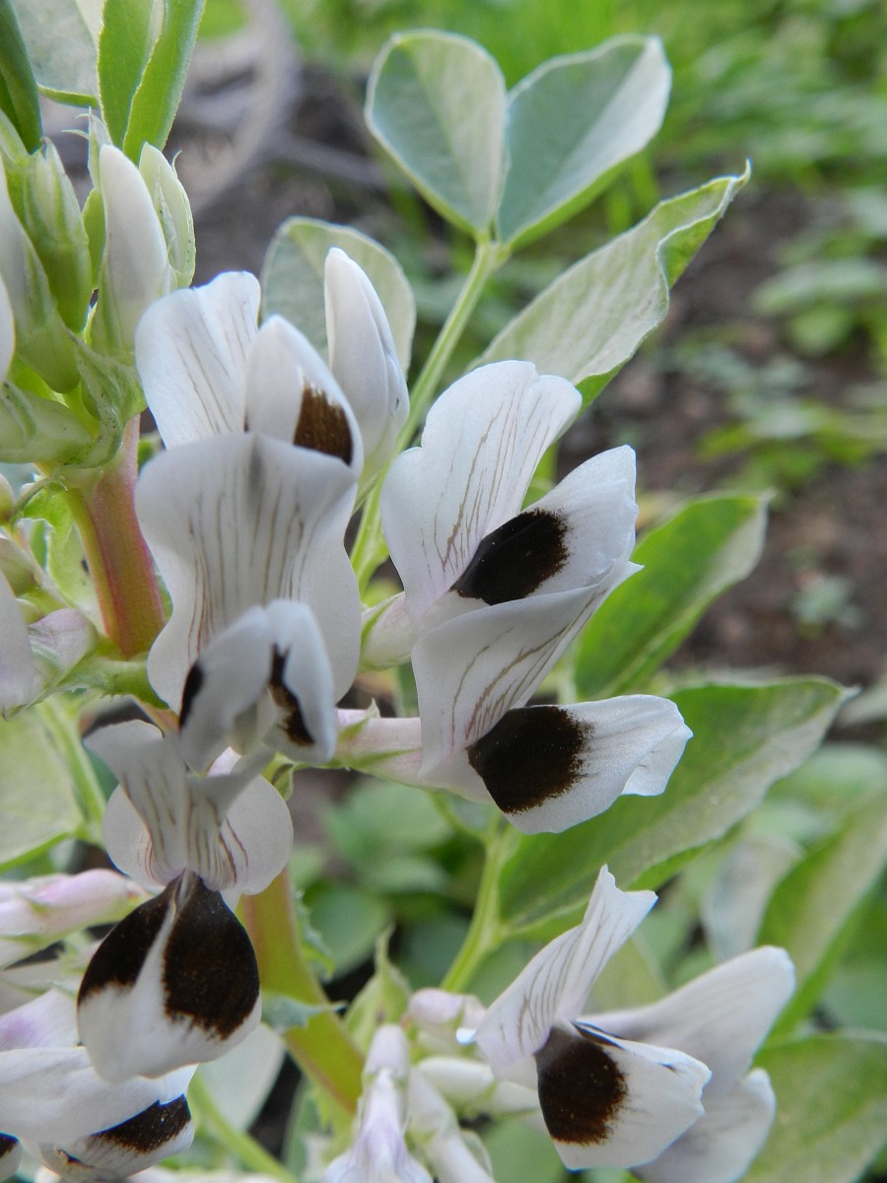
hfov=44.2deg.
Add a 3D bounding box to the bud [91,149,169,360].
[{"bbox_3d":[-0.040,-0.044,0.140,0.009,0.026,0.009,-9,6,-16],"label":"bud"}]

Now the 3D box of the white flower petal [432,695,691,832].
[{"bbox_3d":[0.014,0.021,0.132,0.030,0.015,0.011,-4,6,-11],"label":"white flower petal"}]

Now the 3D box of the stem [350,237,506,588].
[{"bbox_3d":[-0.003,-0.027,0.168,0.004,0.057,0.004,22,-6,0],"label":"stem"}]

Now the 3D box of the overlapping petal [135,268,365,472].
[{"bbox_3d":[-0.024,-0.028,0.138,0.029,0.027,0.013,-5,-6,-8],"label":"overlapping petal"}]

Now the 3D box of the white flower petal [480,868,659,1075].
[{"bbox_3d":[0.017,0.053,0.152,0.014,0.031,0.010,33,-4,-39],"label":"white flower petal"}]

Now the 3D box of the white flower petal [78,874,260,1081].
[{"bbox_3d":[-0.031,0.044,0.125,0.020,0.022,0.012,3,-6,-1],"label":"white flower petal"}]

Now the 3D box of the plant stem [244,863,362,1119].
[{"bbox_3d":[-0.019,0.055,0.148,0.009,0.034,0.009,-21,0,-5],"label":"plant stem"}]

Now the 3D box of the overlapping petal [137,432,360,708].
[{"bbox_3d":[-0.023,-0.003,0.128,0.026,0.032,0.013,0,6,-3],"label":"overlapping petal"}]

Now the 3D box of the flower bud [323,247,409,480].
[{"bbox_3d":[-0.010,-0.030,0.145,0.009,0.031,0.009,-12,-3,0],"label":"flower bud"}]

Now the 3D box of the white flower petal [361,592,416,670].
[{"bbox_3d":[-0.007,0.005,0.137,0.009,0.009,0.009,17,12,6],"label":"white flower petal"}]

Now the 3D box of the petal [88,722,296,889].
[{"bbox_3d":[-0.028,0.024,0.123,0.022,0.019,0.011,0,12,0],"label":"petal"}]

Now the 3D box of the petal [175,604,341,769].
[{"bbox_3d":[-0.019,0.010,0.112,0.016,0.017,0.013,1,15,-6],"label":"petal"}]

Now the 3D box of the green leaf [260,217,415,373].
[{"bbox_3d":[-0.018,-0.050,0.190,0.026,0.030,0.008,-1,-6,12],"label":"green leaf"}]

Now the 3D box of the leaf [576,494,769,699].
[{"bbox_3d":[0.034,0.001,0.165,0.014,0.008,0.037,42,84,20],"label":"leaf"}]

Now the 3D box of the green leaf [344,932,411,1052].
[{"bbox_3d":[-0.009,0.055,0.150,0.009,0.017,0.006,2,12,-6],"label":"green leaf"}]

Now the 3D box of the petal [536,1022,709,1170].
[{"bbox_3d":[0.022,0.063,0.137,0.019,0.015,0.010,19,6,-16],"label":"petal"}]

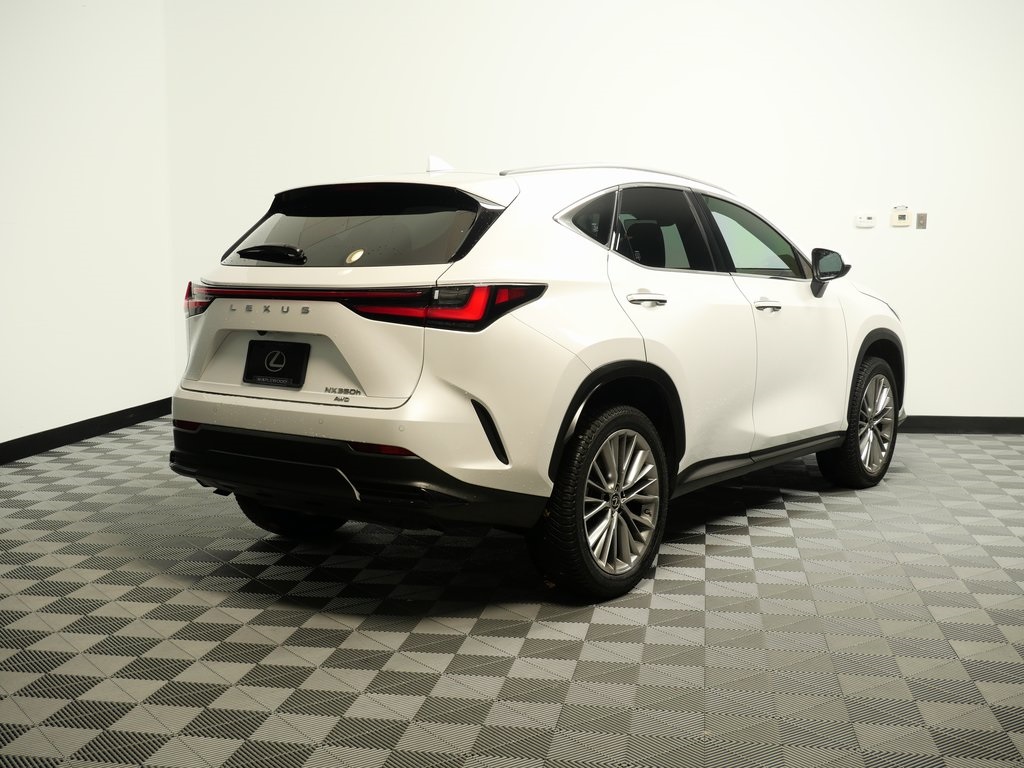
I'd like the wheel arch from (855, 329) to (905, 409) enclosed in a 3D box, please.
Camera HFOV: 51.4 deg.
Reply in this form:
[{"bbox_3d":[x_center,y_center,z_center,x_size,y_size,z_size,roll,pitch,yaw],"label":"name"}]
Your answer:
[{"bbox_3d":[2.059,-0.066,6.049,0.130,0.500,0.880,5,8,39],"label":"wheel arch"}]

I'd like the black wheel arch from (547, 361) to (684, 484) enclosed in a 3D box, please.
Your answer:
[{"bbox_3d":[0.385,0.160,4.007,0.130,0.500,0.920,5,8,39],"label":"black wheel arch"}]

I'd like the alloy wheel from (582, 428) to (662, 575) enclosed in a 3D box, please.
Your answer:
[{"bbox_3d":[0.347,0.446,4.134,0.190,0.555,0.555,5,8,39],"label":"alloy wheel"}]

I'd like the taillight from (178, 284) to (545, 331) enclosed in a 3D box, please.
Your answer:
[{"bbox_3d":[-0.733,-0.307,4.044,1.720,0.170,0.420,5,8,39],"label":"taillight"}]

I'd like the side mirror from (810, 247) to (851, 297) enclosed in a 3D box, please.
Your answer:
[{"bbox_3d":[1.641,-0.557,5.378,0.230,0.240,0.170,5,8,39],"label":"side mirror"}]

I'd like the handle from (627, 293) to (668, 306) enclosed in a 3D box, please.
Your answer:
[{"bbox_3d":[0.520,-0.324,4.097,0.055,0.050,0.260,5,8,39],"label":"handle"}]

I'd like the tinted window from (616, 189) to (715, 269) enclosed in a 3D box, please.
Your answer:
[{"bbox_3d":[0.574,-0.644,4.375,0.130,0.360,0.800,5,8,39],"label":"tinted window"}]

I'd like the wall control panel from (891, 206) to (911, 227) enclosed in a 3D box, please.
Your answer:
[{"bbox_3d":[2.893,-1.247,7.930,0.145,0.145,0.035,0,6,3],"label":"wall control panel"}]

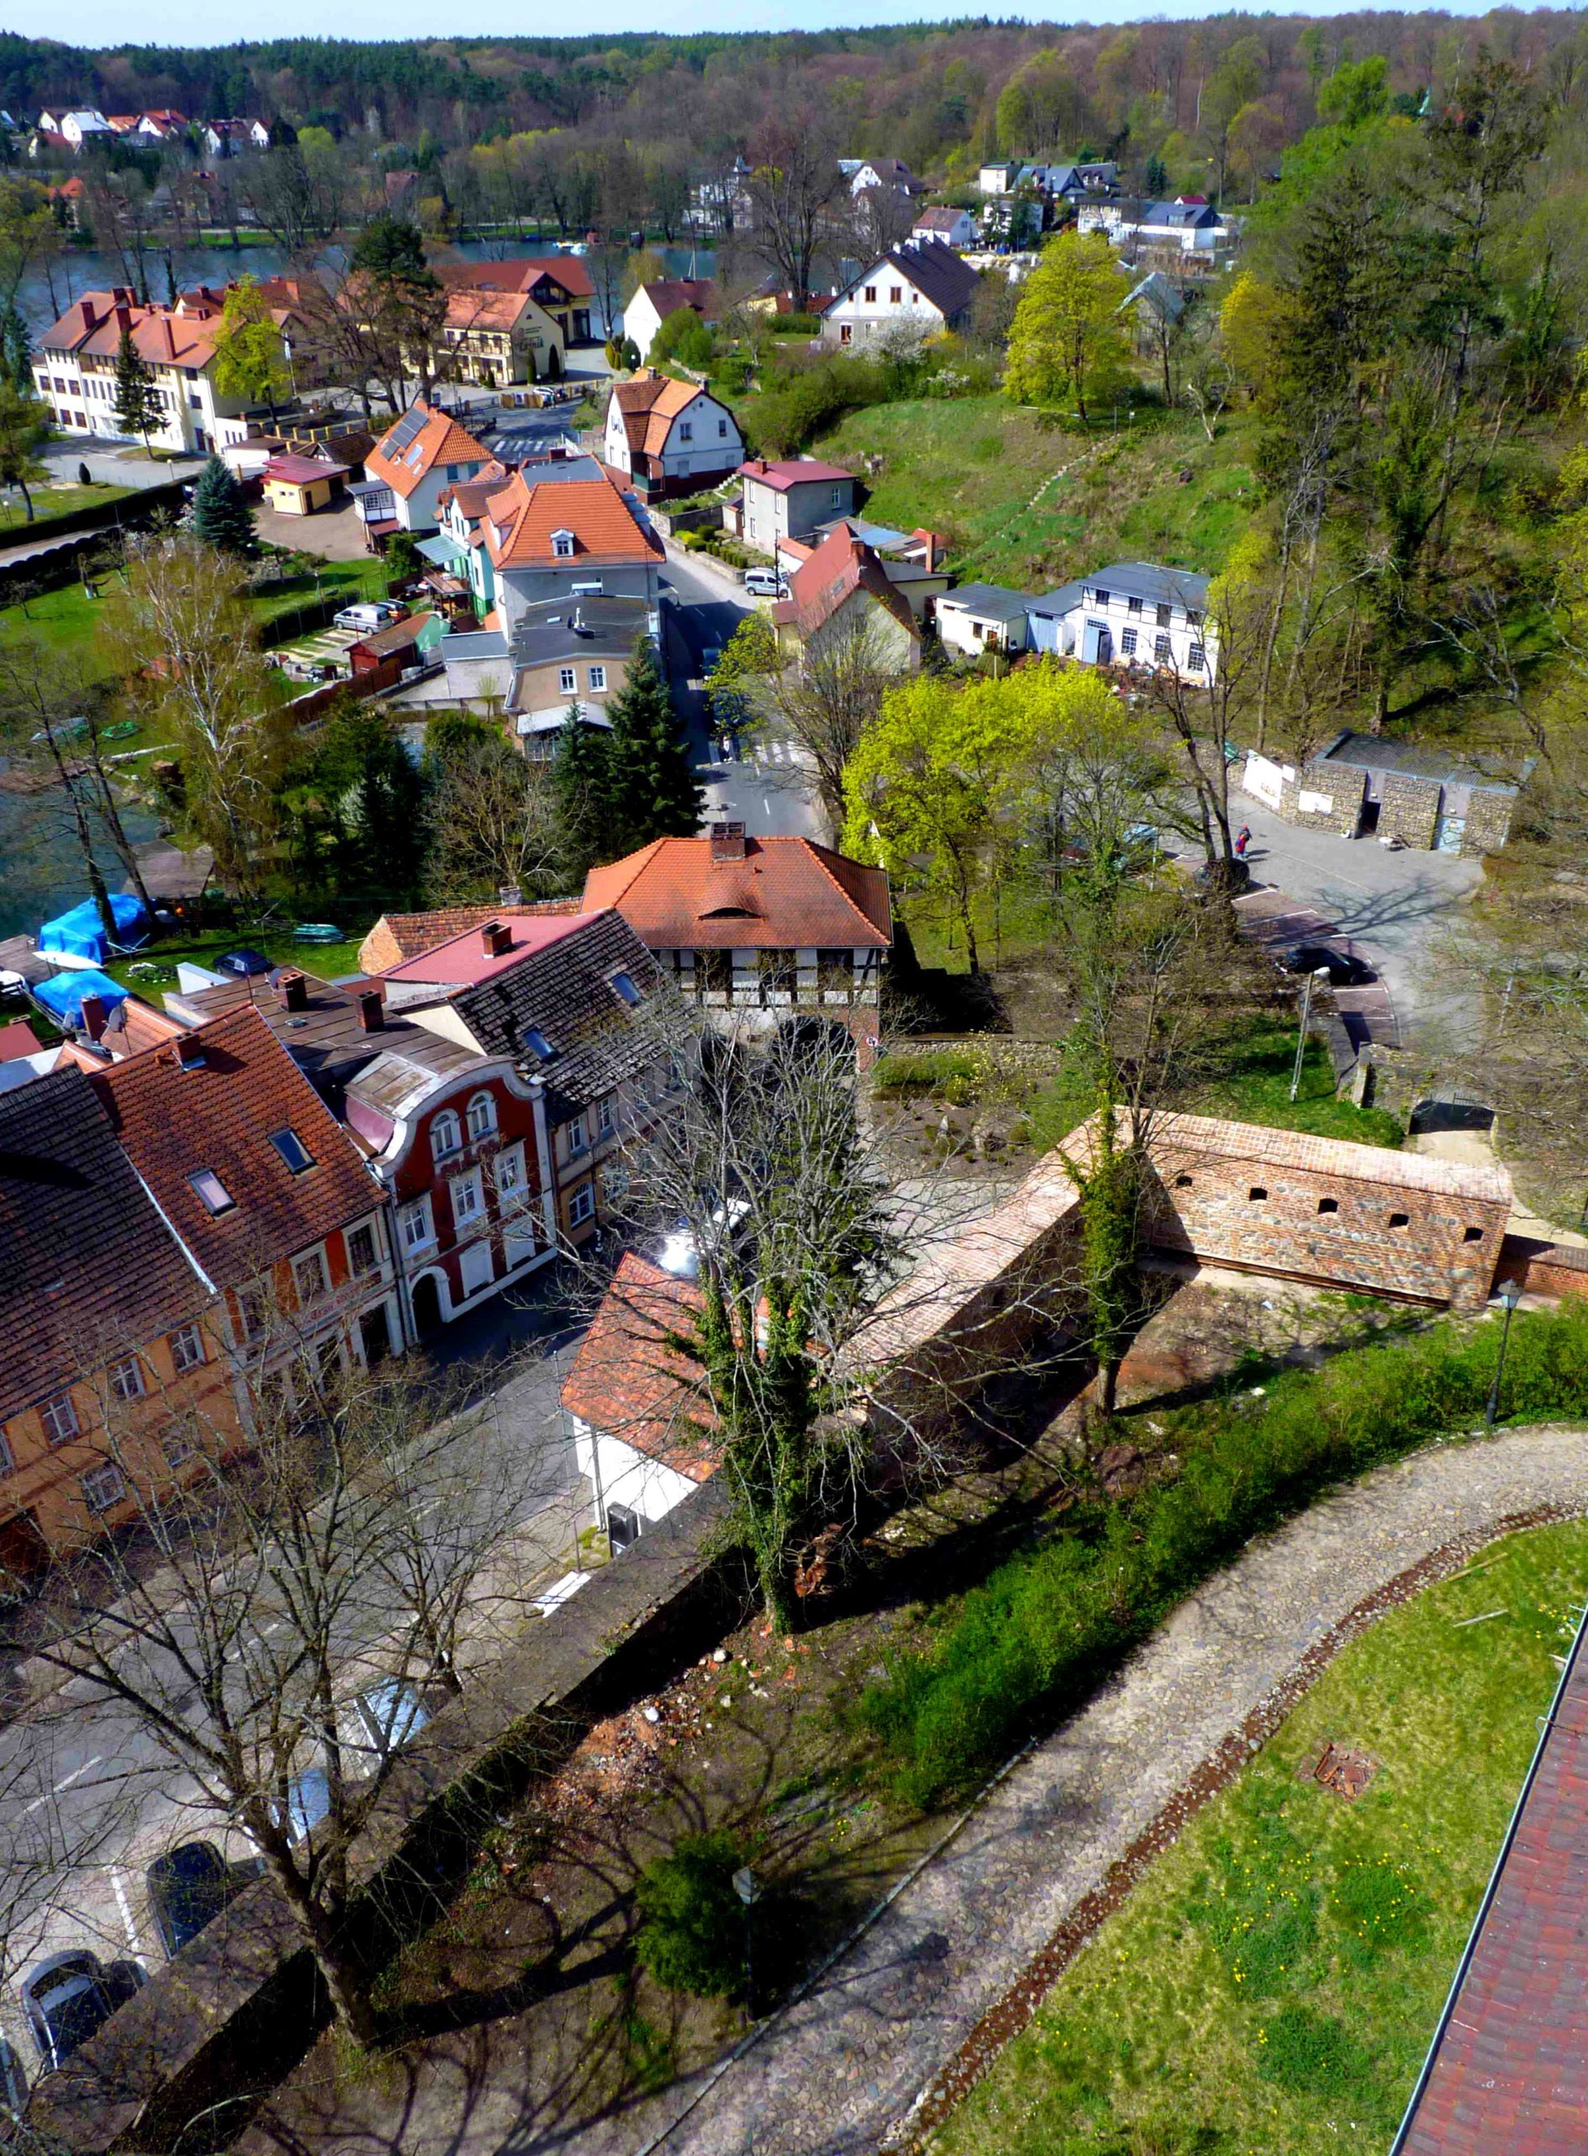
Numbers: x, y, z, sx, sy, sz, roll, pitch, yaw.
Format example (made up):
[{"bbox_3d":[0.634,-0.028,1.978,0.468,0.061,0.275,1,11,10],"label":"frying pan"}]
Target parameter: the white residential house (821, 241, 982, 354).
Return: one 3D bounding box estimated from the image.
[{"bbox_3d":[10.428,-72.305,154.644,11.170,8.230,16.500,9,33,15],"label":"white residential house"}]

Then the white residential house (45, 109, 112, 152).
[{"bbox_3d":[-227.163,-304.778,540.000,9.000,9.000,13.000,14,34,21],"label":"white residential house"}]

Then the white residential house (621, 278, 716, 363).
[{"bbox_3d":[-15.700,-99.160,219.990,9.700,9.400,8.500,-21,37,-30],"label":"white residential house"}]

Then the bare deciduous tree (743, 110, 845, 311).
[{"bbox_3d":[0.736,-105.132,204.354,12.000,21.800,12.000,0,31,0],"label":"bare deciduous tree"}]

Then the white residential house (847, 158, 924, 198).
[{"bbox_3d":[20.983,-206.703,385.860,10.500,9.600,13.500,20,37,29],"label":"white residential house"}]

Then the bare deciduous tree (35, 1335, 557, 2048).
[{"bbox_3d":[-9.054,13.035,31.524,9.300,16.300,9.100,0,32,0],"label":"bare deciduous tree"}]

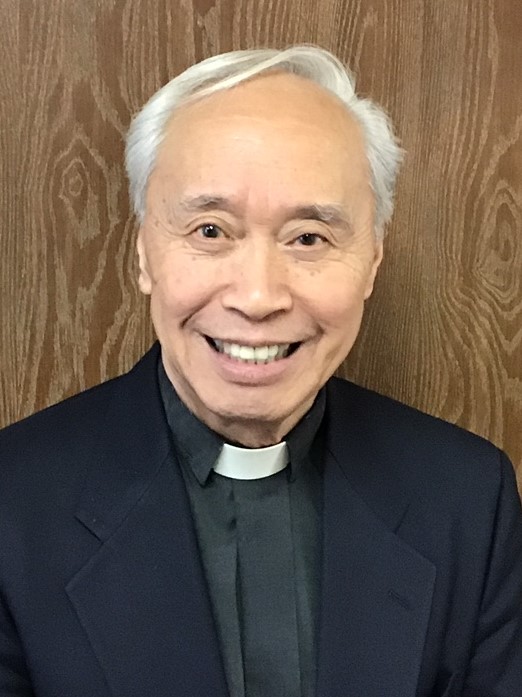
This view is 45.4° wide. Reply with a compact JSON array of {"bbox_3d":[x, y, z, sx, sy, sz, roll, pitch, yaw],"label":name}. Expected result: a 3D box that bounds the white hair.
[{"bbox_3d":[0.003,-0.150,0.508,0.208,0.170,0.185,4,11,-5],"label":"white hair"}]

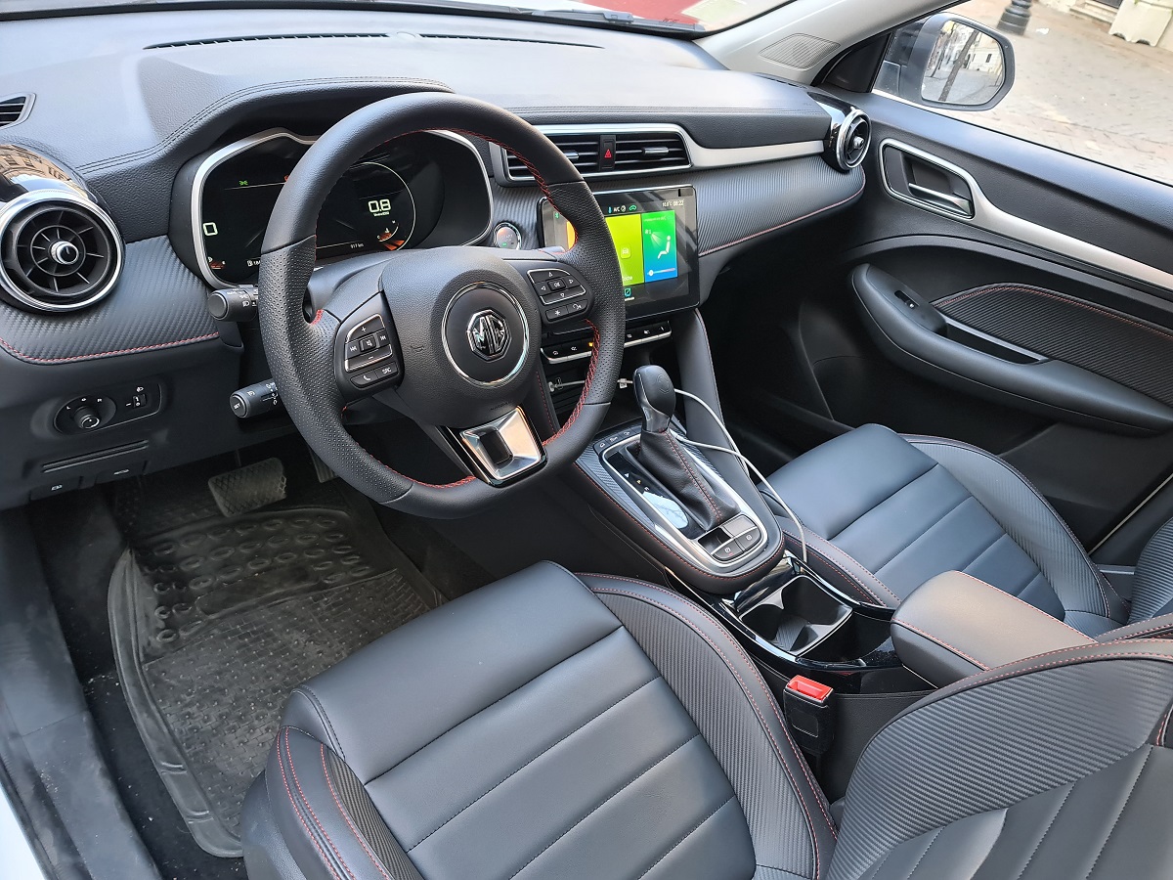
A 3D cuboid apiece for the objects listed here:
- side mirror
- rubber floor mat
[{"bbox_3d":[0.679,-0.720,1.600,0.230,0.158,0.130,-11,37,-28],"label":"side mirror"},{"bbox_3d":[-0.432,0.257,1.259,0.445,0.060,0.595,-18,41,-35],"label":"rubber floor mat"}]

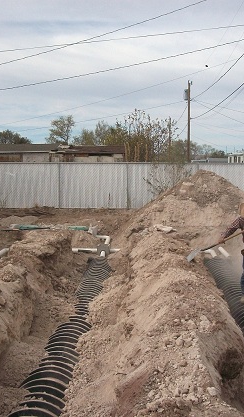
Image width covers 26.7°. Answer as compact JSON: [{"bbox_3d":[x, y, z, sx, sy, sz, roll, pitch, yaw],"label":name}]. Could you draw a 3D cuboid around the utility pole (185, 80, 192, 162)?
[{"bbox_3d":[6.430,-7.450,49.700,0.750,9.700,0.550,0,5,0],"label":"utility pole"}]

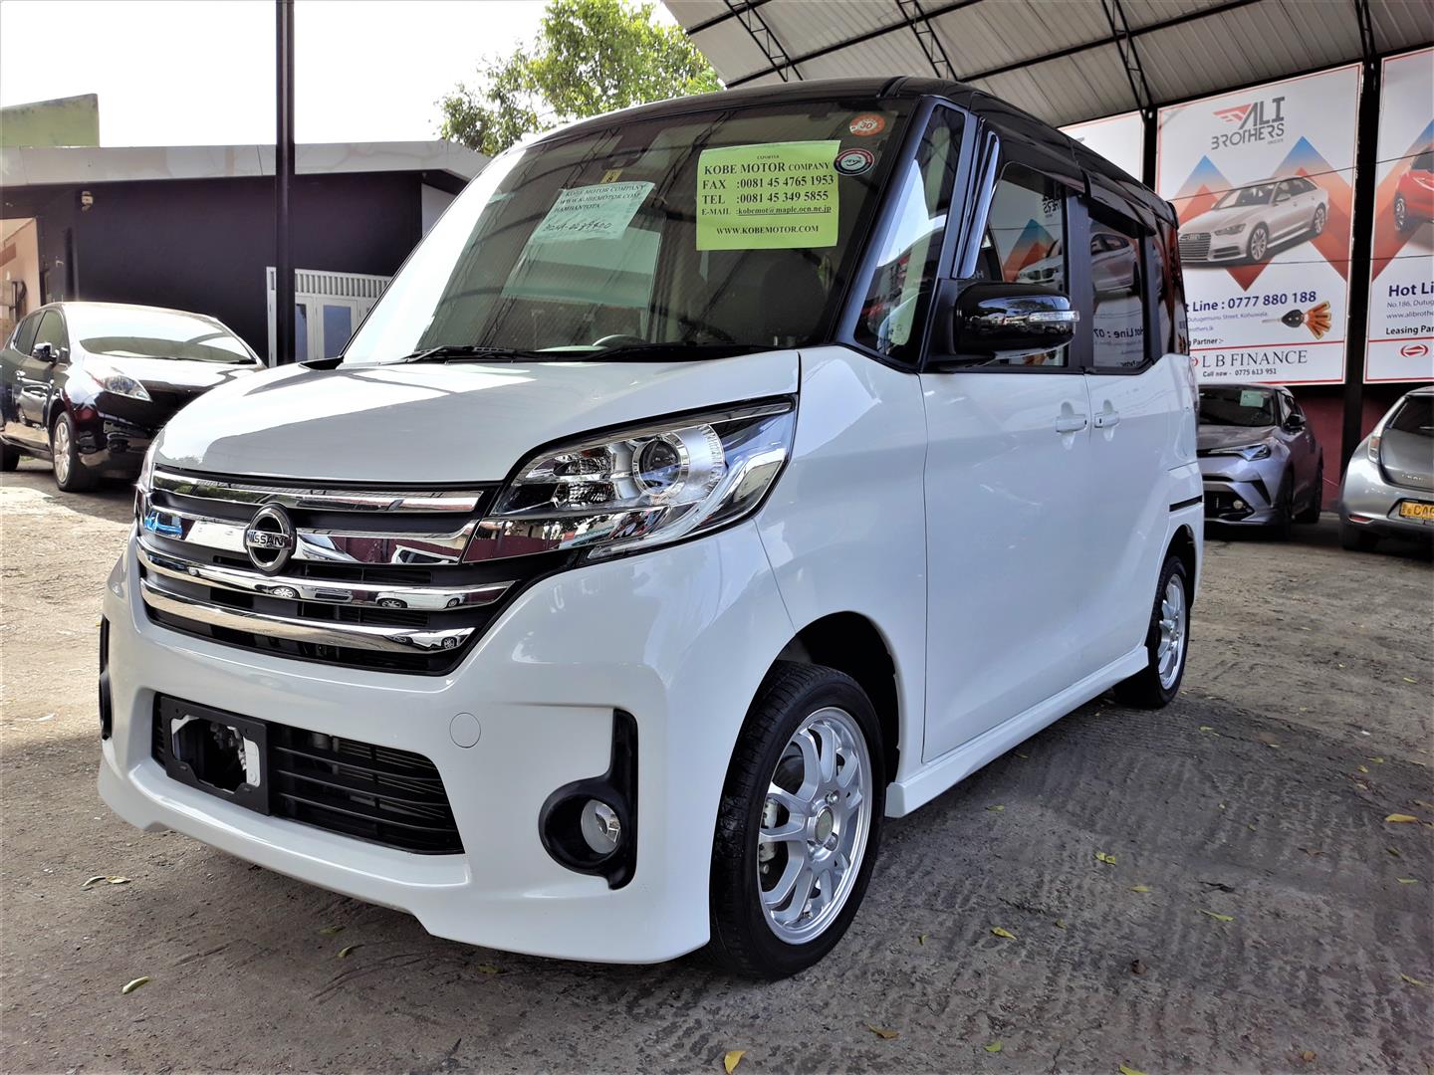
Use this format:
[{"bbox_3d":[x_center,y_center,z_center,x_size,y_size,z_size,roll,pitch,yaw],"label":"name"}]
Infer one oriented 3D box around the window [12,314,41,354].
[{"bbox_3d":[-6.015,-1.767,9.779,0.080,0.360,0.860,19,-6,-42],"label":"window"}]

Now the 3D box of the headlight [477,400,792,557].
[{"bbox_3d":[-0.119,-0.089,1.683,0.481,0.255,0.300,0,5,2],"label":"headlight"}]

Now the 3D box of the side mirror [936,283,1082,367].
[{"bbox_3d":[0.542,-0.394,2.079,0.240,0.155,0.150,4,6,34],"label":"side mirror"}]

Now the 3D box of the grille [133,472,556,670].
[{"bbox_3d":[-0.677,0.042,1.799,0.990,0.290,0.140,4,6,34],"label":"grille"}]

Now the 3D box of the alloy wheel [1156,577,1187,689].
[{"bbox_3d":[1.519,0.325,3.904,0.140,0.390,0.390,3,6,35],"label":"alloy wheel"}]

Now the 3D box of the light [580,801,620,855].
[{"bbox_3d":[-0.152,0.397,1.547,0.082,0.082,0.050,3,6,28],"label":"light"}]

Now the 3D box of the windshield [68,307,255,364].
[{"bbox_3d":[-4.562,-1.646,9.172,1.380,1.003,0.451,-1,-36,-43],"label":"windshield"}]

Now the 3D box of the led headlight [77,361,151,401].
[{"bbox_3d":[-4.396,-1.134,8.173,0.380,0.270,0.620,0,6,-33],"label":"led headlight"}]

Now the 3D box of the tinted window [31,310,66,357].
[{"bbox_3d":[-5.380,-1.661,9.053,0.080,0.380,0.980,19,-6,-42],"label":"tinted window"}]

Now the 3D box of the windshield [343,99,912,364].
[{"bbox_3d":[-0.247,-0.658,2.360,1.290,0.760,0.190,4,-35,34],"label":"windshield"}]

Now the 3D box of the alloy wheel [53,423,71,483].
[{"bbox_3d":[-4.886,-0.640,8.504,0.180,0.465,0.465,-1,7,-43],"label":"alloy wheel"}]

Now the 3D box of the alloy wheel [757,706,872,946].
[{"bbox_3d":[0.119,0.481,1.922,0.140,0.390,0.390,3,6,34],"label":"alloy wheel"}]

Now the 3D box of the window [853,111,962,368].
[{"bbox_3d":[0.385,-0.616,2.202,0.050,0.575,0.575,-11,-4,41],"label":"window"}]

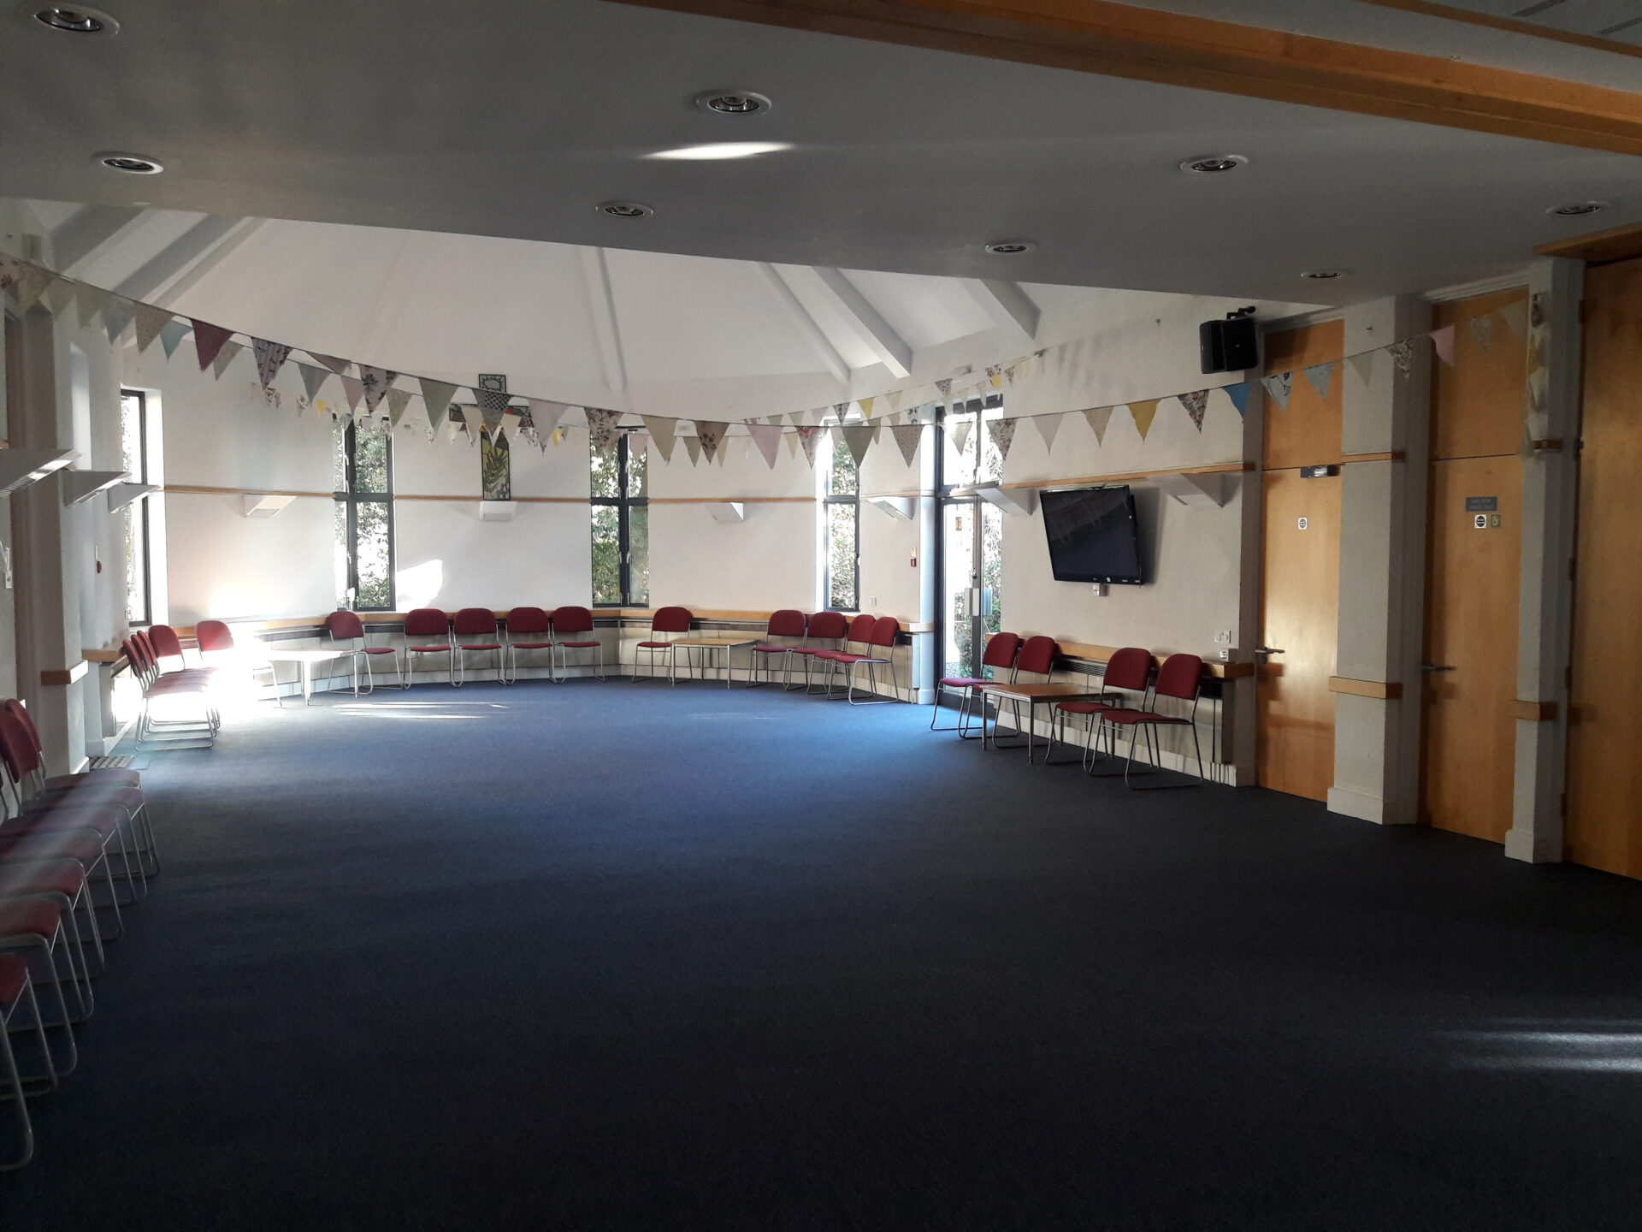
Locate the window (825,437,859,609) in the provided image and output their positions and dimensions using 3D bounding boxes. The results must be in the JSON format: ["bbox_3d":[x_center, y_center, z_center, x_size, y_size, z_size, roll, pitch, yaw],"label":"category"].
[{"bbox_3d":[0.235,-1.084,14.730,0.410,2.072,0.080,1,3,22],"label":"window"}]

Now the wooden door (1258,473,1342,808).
[{"bbox_3d":[2.931,0.103,8.069,0.050,2.000,0.770,-1,3,-21],"label":"wooden door"}]

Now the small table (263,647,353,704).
[{"bbox_3d":[-5.118,0.599,13.153,0.703,0.475,0.703,1,3,21],"label":"small table"}]

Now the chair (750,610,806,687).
[{"bbox_3d":[-0.470,0.365,14.545,0.508,0.830,0.578,1,3,23],"label":"chair"}]

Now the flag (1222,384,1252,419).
[{"bbox_3d":[1.933,-0.997,6.173,0.147,0.175,0.015,-1,3,-11],"label":"flag"}]

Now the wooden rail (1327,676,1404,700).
[{"bbox_3d":[3.054,0.399,7.461,0.100,0.086,0.440,-1,3,-21],"label":"wooden rail"}]

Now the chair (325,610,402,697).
[{"bbox_3d":[-4.888,0.384,14.263,0.578,0.830,0.508,1,3,22],"label":"chair"}]

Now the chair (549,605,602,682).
[{"bbox_3d":[-2.782,0.311,15.160,0.505,0.822,0.564,-1,4,-23],"label":"chair"}]

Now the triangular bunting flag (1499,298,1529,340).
[{"bbox_3d":[3.295,-1.410,6.319,0.160,0.195,0.015,-1,3,-12],"label":"triangular bunting flag"}]

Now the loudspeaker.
[{"bbox_3d":[2.525,-1.670,8.234,0.238,0.307,0.233,-9,5,-12],"label":"loudspeaker"}]

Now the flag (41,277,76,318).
[{"bbox_3d":[-3.182,-1.327,5.542,0.015,0.170,0.135,3,4,44],"label":"flag"}]

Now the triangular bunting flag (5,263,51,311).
[{"bbox_3d":[-3.102,-1.289,5.202,0.183,0.203,0.020,-1,3,-11],"label":"triangular bunting flag"}]

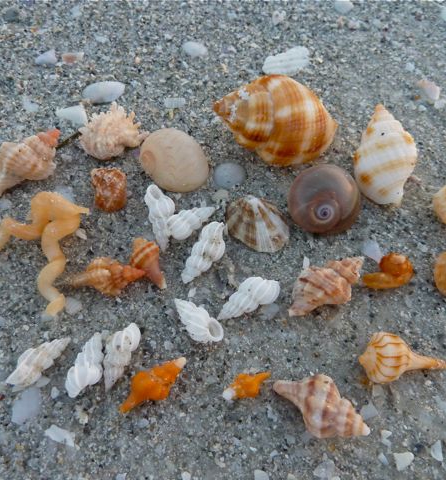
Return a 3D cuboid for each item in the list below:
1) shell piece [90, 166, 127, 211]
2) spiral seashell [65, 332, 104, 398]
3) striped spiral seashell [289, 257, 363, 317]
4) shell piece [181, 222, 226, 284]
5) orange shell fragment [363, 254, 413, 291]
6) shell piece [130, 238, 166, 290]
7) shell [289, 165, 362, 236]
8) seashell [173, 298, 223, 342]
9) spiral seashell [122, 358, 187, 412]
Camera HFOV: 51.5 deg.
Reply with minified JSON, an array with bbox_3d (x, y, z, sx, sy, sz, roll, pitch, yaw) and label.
[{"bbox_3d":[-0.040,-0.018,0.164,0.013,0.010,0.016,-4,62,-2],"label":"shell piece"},{"bbox_3d":[-0.040,0.037,0.136,0.009,0.008,0.020,12,63,6],"label":"spiral seashell"},{"bbox_3d":[0.033,0.014,0.145,0.031,0.013,0.016,-33,67,-16],"label":"striped spiral seashell"},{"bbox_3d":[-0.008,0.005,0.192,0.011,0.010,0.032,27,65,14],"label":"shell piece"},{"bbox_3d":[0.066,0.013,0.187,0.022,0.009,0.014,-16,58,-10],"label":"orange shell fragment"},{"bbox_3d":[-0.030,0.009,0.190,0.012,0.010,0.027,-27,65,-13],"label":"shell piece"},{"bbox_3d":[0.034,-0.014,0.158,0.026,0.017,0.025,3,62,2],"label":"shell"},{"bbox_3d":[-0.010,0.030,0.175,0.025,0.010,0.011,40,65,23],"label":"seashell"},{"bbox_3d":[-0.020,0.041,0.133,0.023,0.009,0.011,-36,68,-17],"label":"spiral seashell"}]

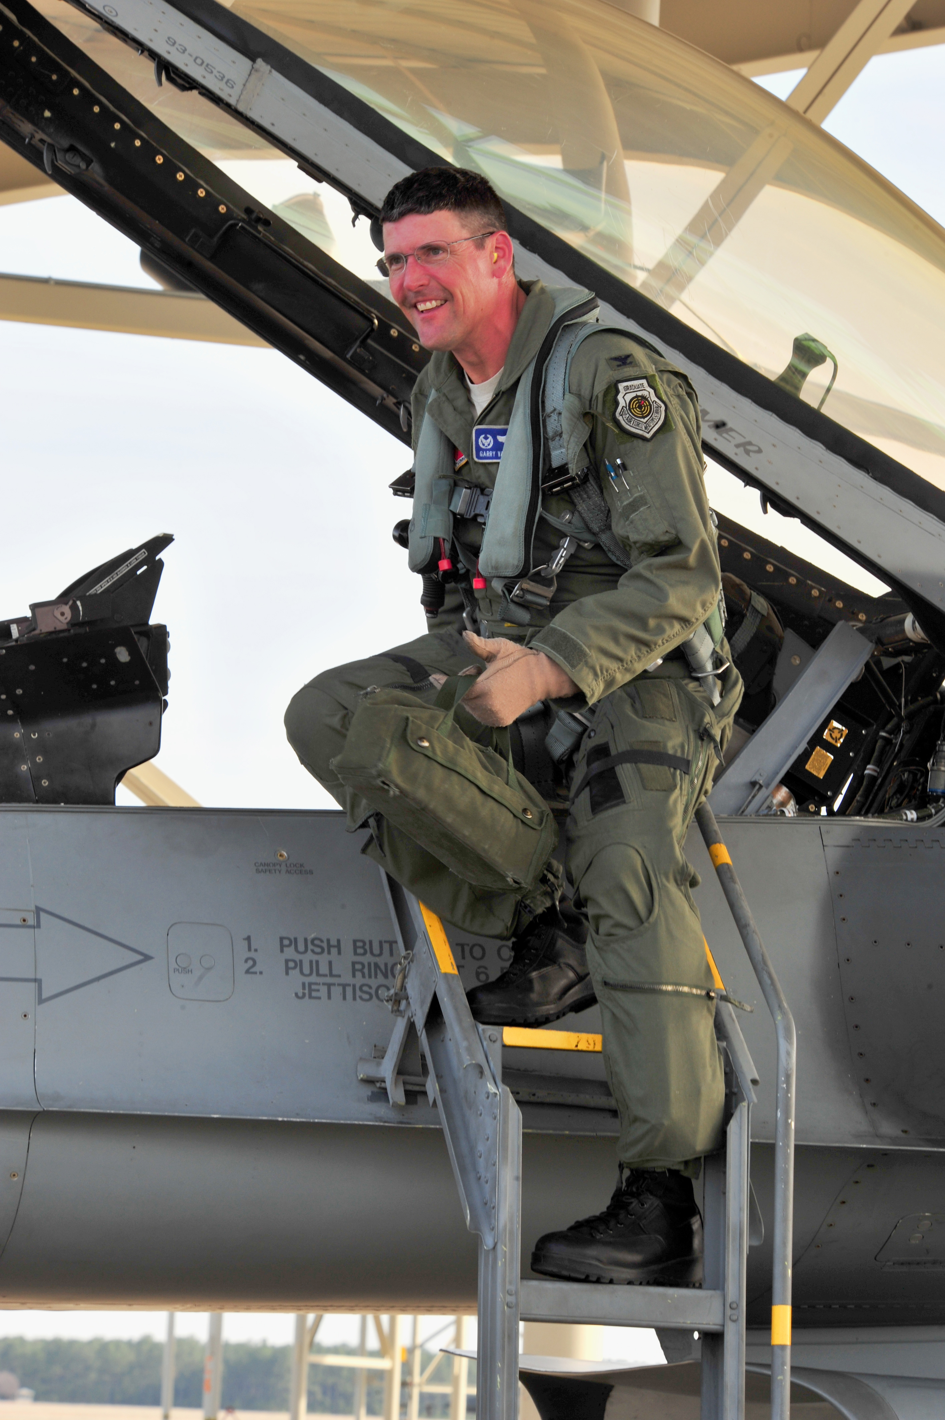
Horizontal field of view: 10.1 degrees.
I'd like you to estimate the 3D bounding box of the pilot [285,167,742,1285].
[{"bbox_3d":[0.050,0.024,7.100,0.630,1.480,0.680,-6,-10,41],"label":"pilot"}]

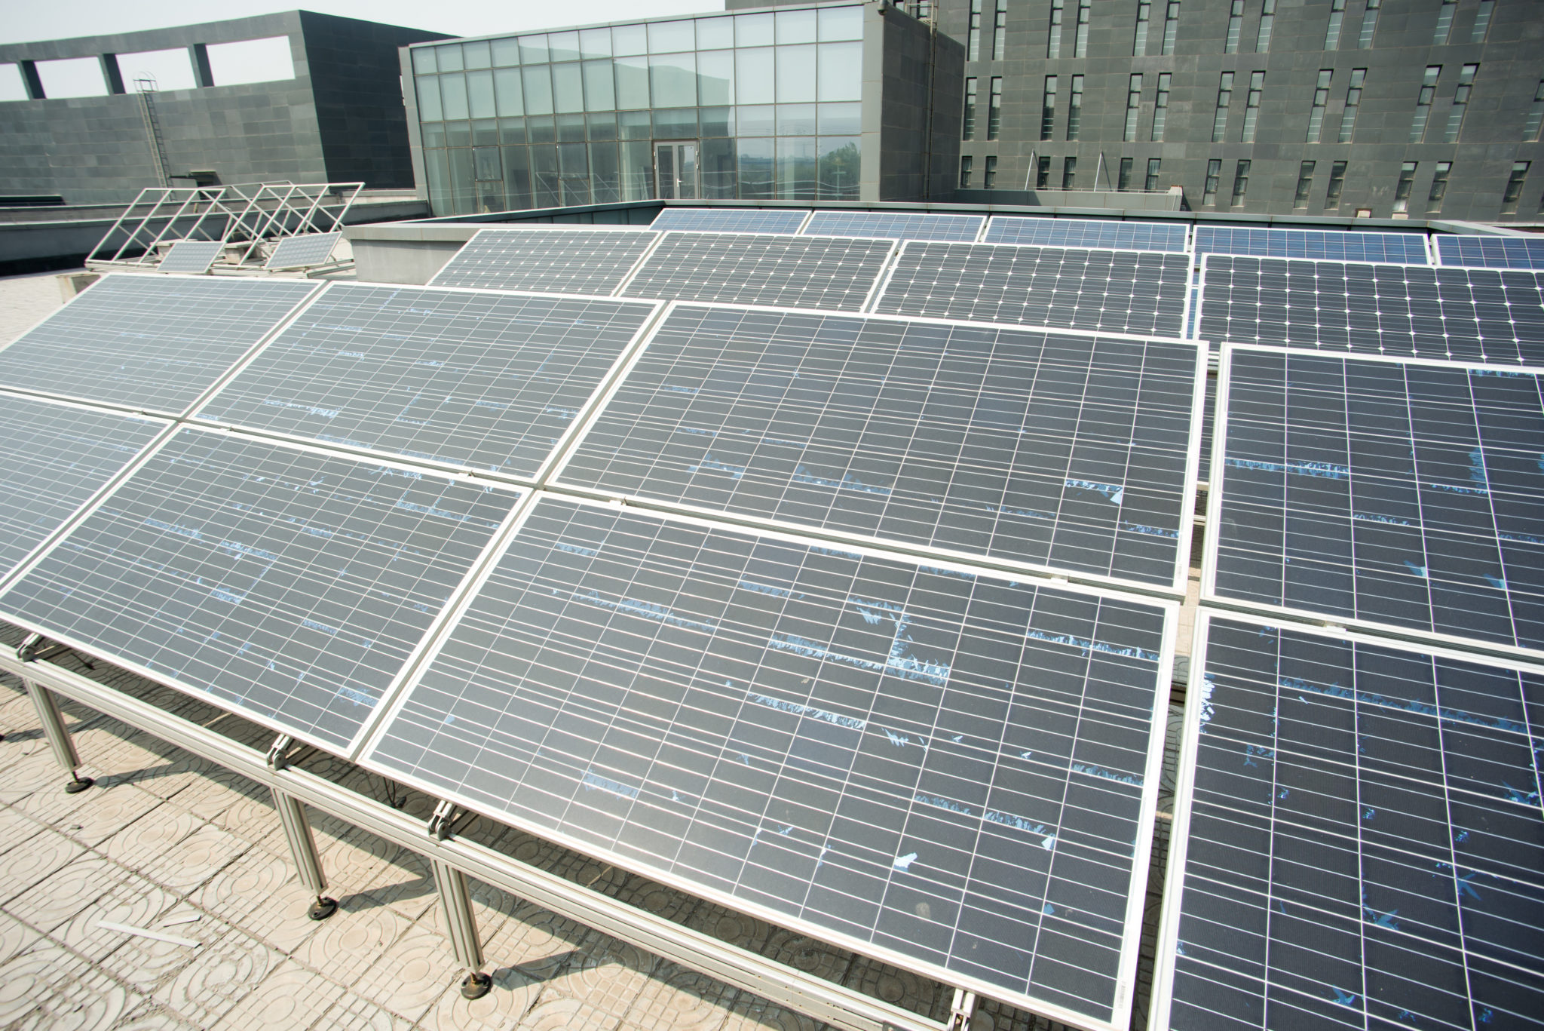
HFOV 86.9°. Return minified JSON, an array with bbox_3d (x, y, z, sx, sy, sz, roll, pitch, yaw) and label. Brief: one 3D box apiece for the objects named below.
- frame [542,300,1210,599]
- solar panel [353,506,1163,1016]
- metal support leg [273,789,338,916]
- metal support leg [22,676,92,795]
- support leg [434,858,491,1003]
[{"bbox_3d":[0.321,-0.308,2.663,1.945,0.050,0.987,10,54,21],"label":"frame"},{"bbox_3d":[-0.058,0.455,2.126,1.945,0.050,0.987,10,54,21],"label":"solar panel"},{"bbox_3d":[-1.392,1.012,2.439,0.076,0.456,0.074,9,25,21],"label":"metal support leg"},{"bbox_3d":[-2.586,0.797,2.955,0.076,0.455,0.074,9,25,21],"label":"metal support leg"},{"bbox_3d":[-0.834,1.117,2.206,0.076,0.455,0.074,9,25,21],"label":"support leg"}]

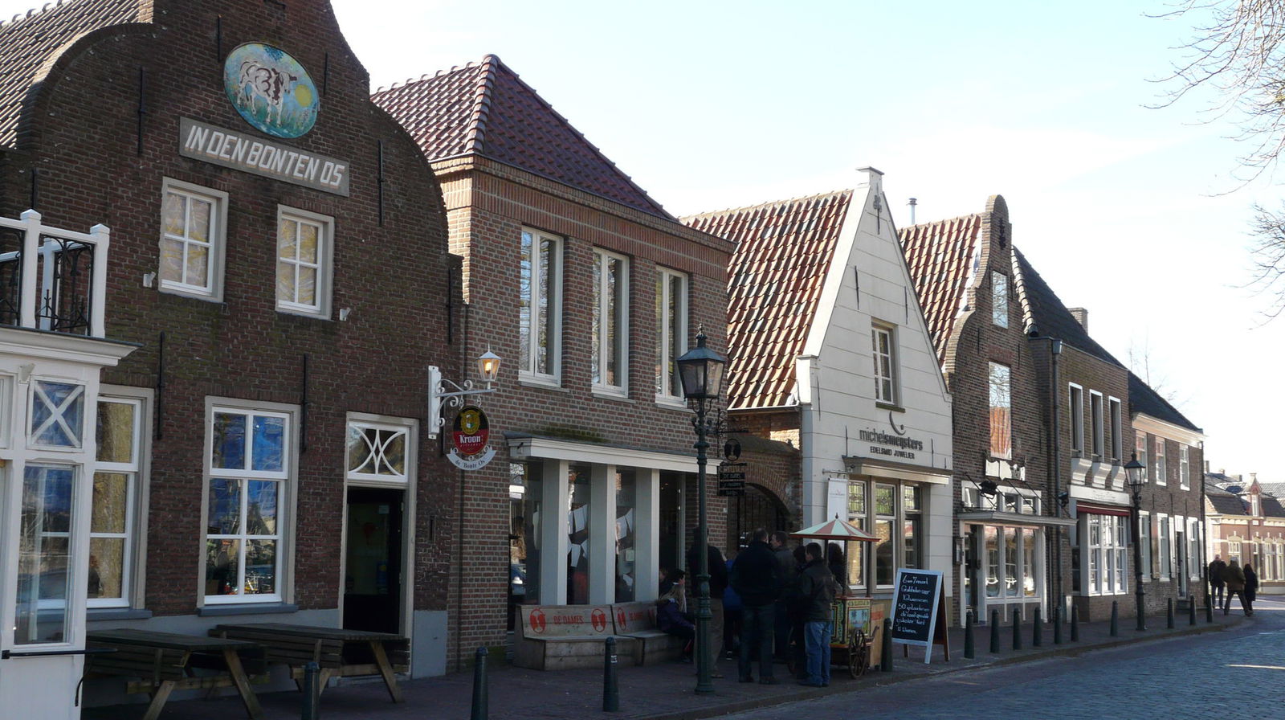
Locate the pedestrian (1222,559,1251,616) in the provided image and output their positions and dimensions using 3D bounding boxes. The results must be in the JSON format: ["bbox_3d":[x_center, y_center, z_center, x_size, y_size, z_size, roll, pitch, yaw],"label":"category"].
[{"bbox_3d":[18.297,6.985,48.000,0.650,1.760,0.550,-3,-8,25],"label":"pedestrian"}]

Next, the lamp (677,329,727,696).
[{"bbox_3d":[0.700,1.687,17.882,0.420,4.169,0.420,-4,-9,35],"label":"lamp"}]

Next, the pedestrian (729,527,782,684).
[{"bbox_3d":[1.414,3.009,19.178,0.580,1.850,0.380,-2,-8,20],"label":"pedestrian"}]

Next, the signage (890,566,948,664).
[{"bbox_3d":[4.120,3.846,23.429,0.710,1.340,0.600,-6,-10,40],"label":"signage"}]

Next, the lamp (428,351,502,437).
[{"bbox_3d":[-2.106,0.386,18.493,0.970,1.050,0.280,-4,-9,33],"label":"lamp"}]

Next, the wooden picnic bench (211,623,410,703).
[{"bbox_3d":[-3.330,2.986,15.253,1.820,0.700,1.580,-4,-9,33],"label":"wooden picnic bench"}]

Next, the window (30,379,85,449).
[{"bbox_3d":[-4.041,0.382,10.738,0.080,0.470,0.430,-4,-9,33],"label":"window"}]

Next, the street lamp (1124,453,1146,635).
[{"bbox_3d":[11.851,4.345,37.455,0.400,4.153,0.400,-4,-9,35],"label":"street lamp"}]

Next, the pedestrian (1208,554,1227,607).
[{"bbox_3d":[19.354,7.471,52.500,0.550,1.750,0.400,-2,-8,23],"label":"pedestrian"}]

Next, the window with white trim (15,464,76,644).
[{"bbox_3d":[-4.069,1.326,10.604,0.080,1.220,0.420,-4,-9,33],"label":"window with white trim"}]

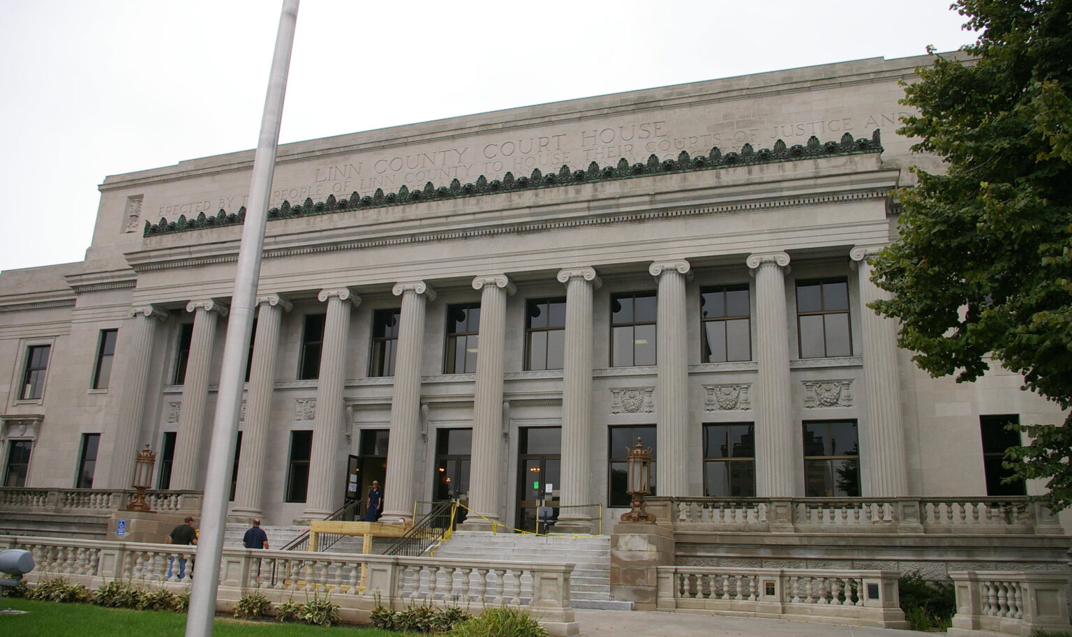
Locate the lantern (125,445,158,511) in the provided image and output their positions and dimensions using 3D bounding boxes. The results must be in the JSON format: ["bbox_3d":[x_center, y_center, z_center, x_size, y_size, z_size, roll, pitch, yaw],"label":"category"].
[{"bbox_3d":[-11.719,4.785,23.965,0.875,2.042,0.875,-4,-18,18],"label":"lantern"}]

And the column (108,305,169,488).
[{"bbox_3d":[-16.230,3.757,32.409,1.354,8.647,1.354,-4,-16,18],"label":"column"}]

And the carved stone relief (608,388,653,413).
[{"bbox_3d":[3.278,2.790,27.419,1.590,0.896,0.128,-4,-17,18],"label":"carved stone relief"}]

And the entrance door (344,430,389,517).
[{"bbox_3d":[-5.791,5.964,29.861,1.920,3.687,0.192,-4,-17,18],"label":"entrance door"}]

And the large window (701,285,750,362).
[{"bbox_3d":[6.336,0.160,26.779,1.638,2.677,0.150,-4,-16,18],"label":"large window"}]

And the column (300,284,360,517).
[{"bbox_3d":[-7.631,3.238,29.879,1.440,8.896,1.440,-4,-17,18],"label":"column"}]

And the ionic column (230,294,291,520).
[{"bbox_3d":[-10.189,3.230,29.487,1.290,8.450,1.200,-4,-18,18],"label":"ionic column"}]

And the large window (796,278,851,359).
[{"bbox_3d":[9.257,-0.027,25.827,1.638,2.677,0.150,-4,-16,18],"label":"large window"}]

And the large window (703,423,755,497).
[{"bbox_3d":[6.163,4.663,25.512,1.660,2.747,0.150,-4,-16,18],"label":"large window"}]

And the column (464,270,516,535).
[{"bbox_3d":[-1.574,2.713,26.574,1.290,8.450,1.200,-4,-18,18],"label":"column"}]

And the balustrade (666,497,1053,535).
[{"bbox_3d":[7.950,5.067,20.662,10.400,0.928,0.544,-4,-17,18],"label":"balustrade"}]

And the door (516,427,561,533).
[{"bbox_3d":[0.253,5.601,27.890,1.920,3.687,0.192,-4,-17,18],"label":"door"}]

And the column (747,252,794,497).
[{"bbox_3d":[7.094,2.148,23.722,1.290,8.450,1.200,-4,-18,18],"label":"column"}]

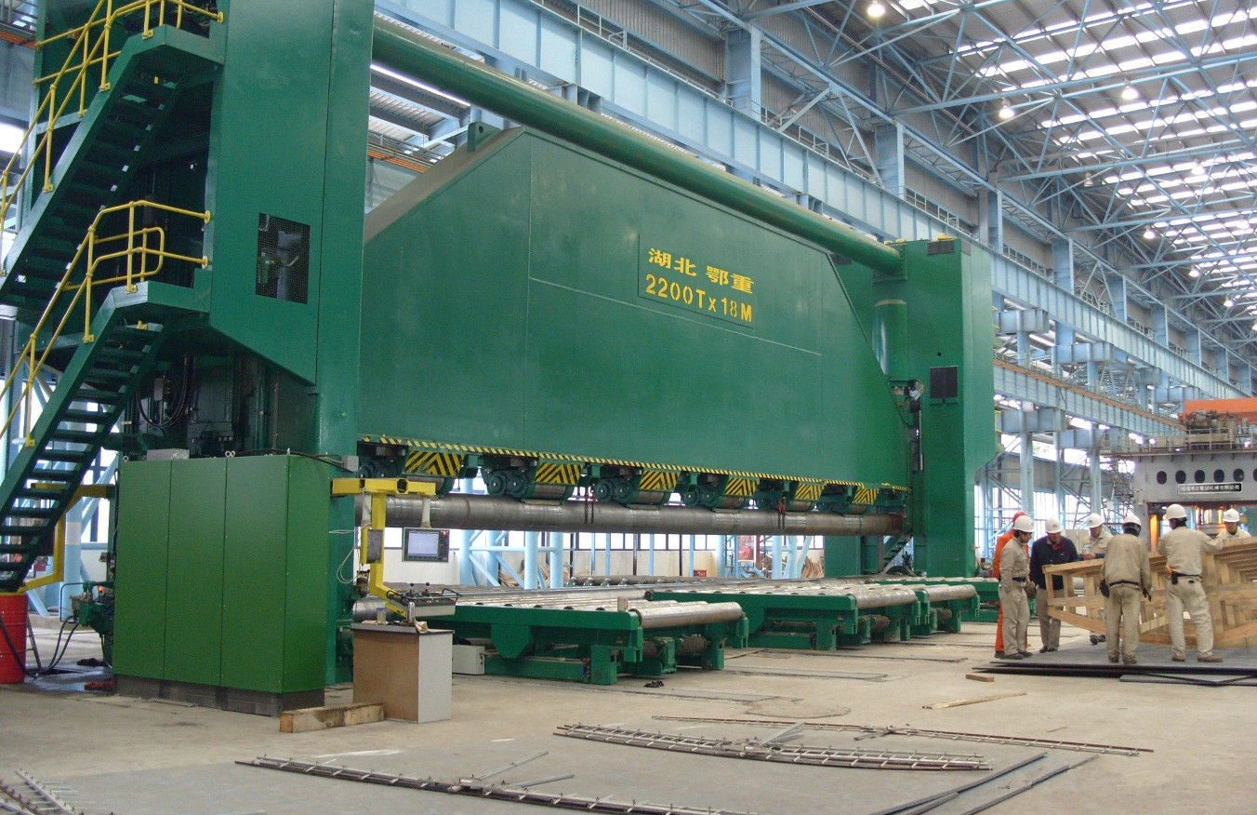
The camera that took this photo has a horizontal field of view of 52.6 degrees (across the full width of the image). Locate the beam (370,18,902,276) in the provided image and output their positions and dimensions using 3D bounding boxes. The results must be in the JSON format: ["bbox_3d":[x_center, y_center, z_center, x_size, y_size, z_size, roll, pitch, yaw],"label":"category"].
[{"bbox_3d":[1.004,-4.056,22.188,0.460,0.460,17.113,-4,-7,36],"label":"beam"}]

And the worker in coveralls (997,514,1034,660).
[{"bbox_3d":[4.696,2.173,15.425,0.440,1.725,0.470,-1,-6,17],"label":"worker in coveralls"}]

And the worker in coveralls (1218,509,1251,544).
[{"bbox_3d":[7.994,2.231,16.712,0.540,1.770,0.400,-2,-6,23],"label":"worker in coveralls"}]

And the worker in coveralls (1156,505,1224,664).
[{"bbox_3d":[6.740,2.109,15.336,0.720,1.874,0.520,-2,-6,22],"label":"worker in coveralls"}]

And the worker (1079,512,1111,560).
[{"bbox_3d":[6.582,2.408,17.943,0.540,1.797,0.400,-3,-7,30],"label":"worker"}]

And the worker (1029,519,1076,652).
[{"bbox_3d":[5.461,2.292,16.402,0.550,1.697,0.400,1,-6,-7],"label":"worker"}]

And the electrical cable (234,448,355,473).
[{"bbox_3d":[-3.227,0.513,12.300,1.300,0.240,0.220,4,-7,-30],"label":"electrical cable"}]

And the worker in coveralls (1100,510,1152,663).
[{"bbox_3d":[5.826,2.129,14.953,0.560,1.741,0.400,-1,-6,18],"label":"worker in coveralls"}]

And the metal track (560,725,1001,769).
[{"bbox_3d":[0.944,2.494,9.402,3.246,0.070,0.500,-2,-6,26],"label":"metal track"}]

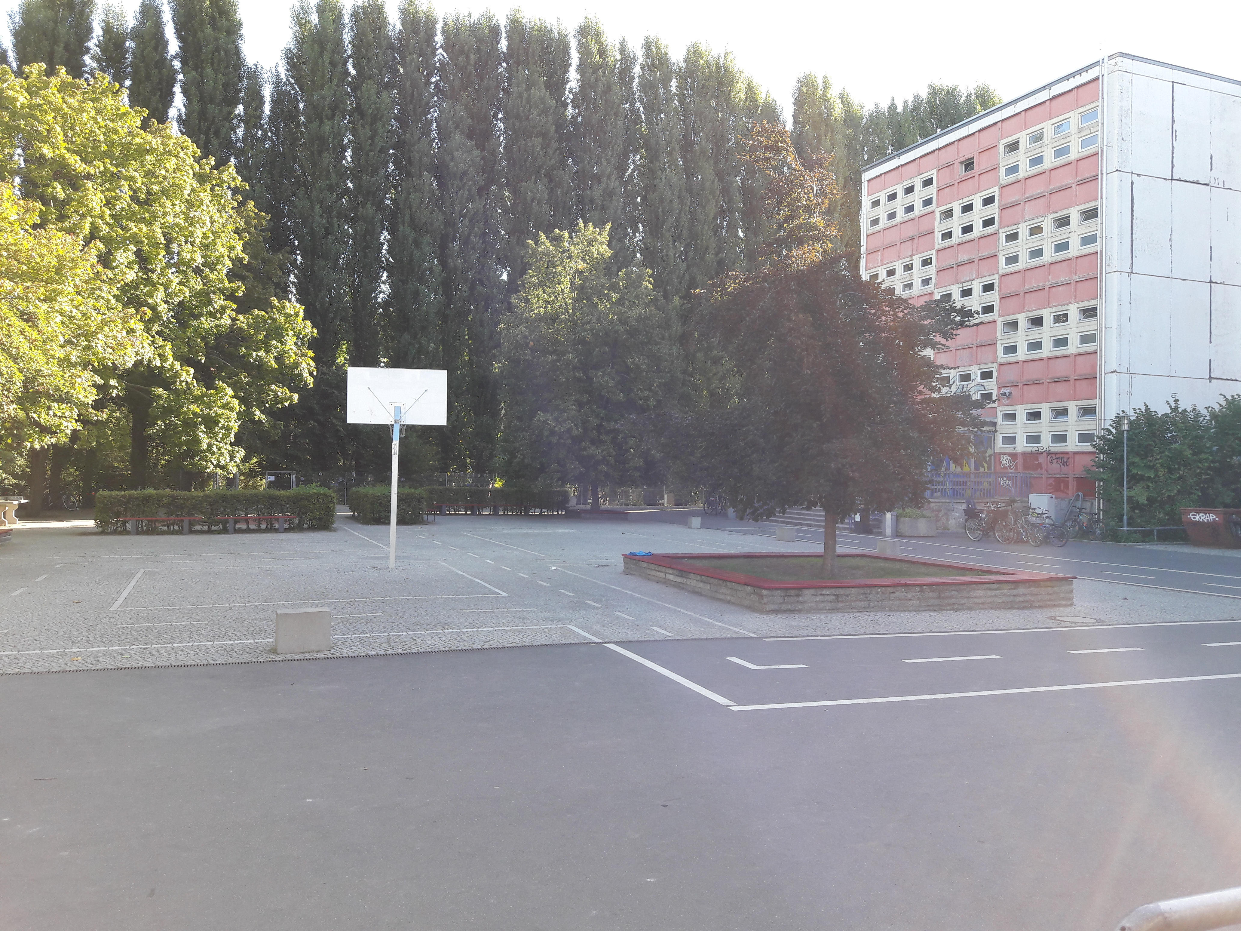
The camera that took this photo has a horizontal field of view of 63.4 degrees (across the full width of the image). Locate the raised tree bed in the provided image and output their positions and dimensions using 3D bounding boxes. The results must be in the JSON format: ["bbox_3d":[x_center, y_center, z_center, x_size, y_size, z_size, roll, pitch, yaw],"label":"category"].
[{"bbox_3d":[3.332,1.780,16.295,4.950,0.380,5.100,1,0,-19],"label":"raised tree bed"}]

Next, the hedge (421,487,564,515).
[{"bbox_3d":[-5.196,1.488,41.552,6.000,1.100,1.100,1,0,-22],"label":"hedge"}]

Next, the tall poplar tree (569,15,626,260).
[{"bbox_3d":[-1.273,-12.237,60.082,3.470,28.890,3.600,1,0,-23],"label":"tall poplar tree"}]

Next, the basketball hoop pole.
[{"bbox_3d":[-4.131,0.380,18.399,0.120,3.030,0.140,2,-3,-12],"label":"basketball hoop pole"}]

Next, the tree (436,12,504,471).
[{"bbox_3d":[-8.419,-11.815,57.080,4.050,27.840,3.900,1,0,-23],"label":"tree"}]

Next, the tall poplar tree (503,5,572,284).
[{"bbox_3d":[-4.741,-12.183,58.582,4.210,28.680,4.000,1,0,-23],"label":"tall poplar tree"}]

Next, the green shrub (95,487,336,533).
[{"bbox_3d":[-11.519,1.292,28.895,6.300,1.170,1.250,1,0,-25],"label":"green shrub"}]

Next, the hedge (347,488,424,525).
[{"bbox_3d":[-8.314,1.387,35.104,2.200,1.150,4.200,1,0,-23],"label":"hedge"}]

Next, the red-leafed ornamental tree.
[{"bbox_3d":[3.452,-1.889,16.281,4.450,7.310,4.450,1,0,0],"label":"red-leafed ornamental tree"}]

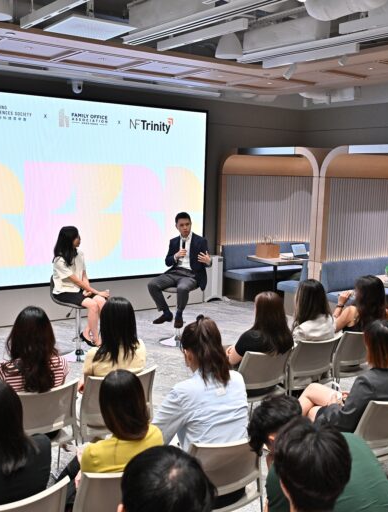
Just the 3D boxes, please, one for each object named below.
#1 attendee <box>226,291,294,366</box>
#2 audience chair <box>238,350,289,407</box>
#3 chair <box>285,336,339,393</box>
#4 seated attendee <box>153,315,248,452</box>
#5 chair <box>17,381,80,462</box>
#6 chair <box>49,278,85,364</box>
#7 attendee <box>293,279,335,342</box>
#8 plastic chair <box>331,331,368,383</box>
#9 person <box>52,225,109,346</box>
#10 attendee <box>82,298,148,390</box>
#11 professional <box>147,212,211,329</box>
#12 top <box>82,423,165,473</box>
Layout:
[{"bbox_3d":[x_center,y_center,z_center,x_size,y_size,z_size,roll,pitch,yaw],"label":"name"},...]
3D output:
[{"bbox_3d":[0.326,0.798,4.803,0.500,1.210,0.780,-4,10,-37],"label":"attendee"},{"bbox_3d":[0.401,1.023,4.676,0.490,0.810,0.550,-4,9,-35],"label":"audience chair"},{"bbox_3d":[0.803,0.993,4.930,0.510,0.820,0.560,-3,9,-35],"label":"chair"},{"bbox_3d":[-0.012,0.968,3.308,0.560,1.260,0.850,-3,9,-29],"label":"seated attendee"},{"bbox_3d":[-1.020,1.105,3.761,0.490,0.810,0.550,-4,9,-35],"label":"chair"},{"bbox_3d":[-1.258,0.678,6.693,0.480,0.860,0.440,6,9,27],"label":"chair"},{"bbox_3d":[0.740,0.776,5.051,0.460,1.220,0.800,-4,9,-36],"label":"attendee"},{"bbox_3d":[1.244,0.965,5.295,0.490,0.810,0.550,-4,9,-35],"label":"plastic chair"},{"bbox_3d":[-1.168,0.315,6.602,0.610,1.230,0.430,6,9,27],"label":"person"},{"bbox_3d":[-0.651,0.858,4.136,0.460,1.220,0.800,-4,9,-34],"label":"attendee"},{"bbox_3d":[-0.210,0.160,7.208,0.580,1.270,0.700,5,8,23],"label":"professional"},{"bbox_3d":[-0.331,0.981,2.770,0.420,0.520,0.280,-3,9,-30],"label":"top"}]

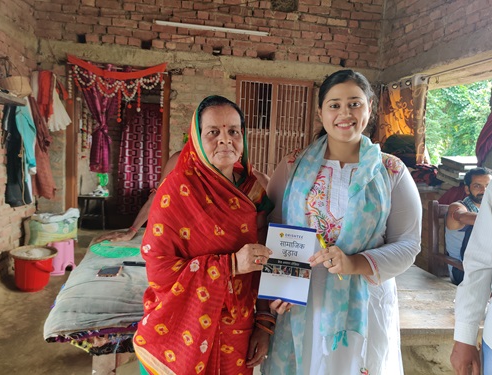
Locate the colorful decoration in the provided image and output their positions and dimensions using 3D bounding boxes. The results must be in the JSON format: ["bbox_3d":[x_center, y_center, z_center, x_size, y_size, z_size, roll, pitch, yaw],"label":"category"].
[{"bbox_3d":[-1.304,-0.980,3.990,0.980,0.622,0.070,2,6,-11],"label":"colorful decoration"}]

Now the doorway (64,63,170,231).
[{"bbox_3d":[-1.342,-0.335,4.124,1.039,1.887,0.160,2,6,-11],"label":"doorway"}]

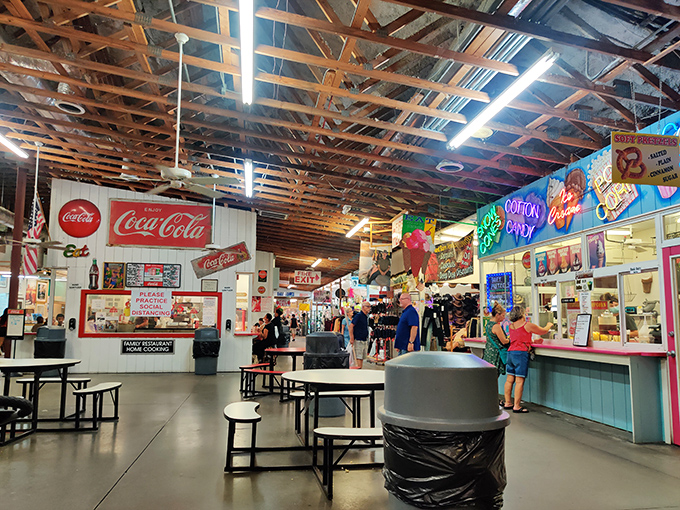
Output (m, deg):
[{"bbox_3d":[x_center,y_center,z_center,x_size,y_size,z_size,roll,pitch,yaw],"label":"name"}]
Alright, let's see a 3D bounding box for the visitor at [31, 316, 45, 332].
[{"bbox_3d":[-7.559,2.227,13.319,0.500,1.310,0.600,-2,-8,20],"label":"visitor"}]

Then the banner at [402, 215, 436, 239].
[{"bbox_3d":[1.469,-0.453,9.800,0.720,0.550,0.050,4,-8,-25],"label":"banner"}]

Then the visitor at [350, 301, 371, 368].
[{"bbox_3d":[0.465,1.928,12.083,0.400,1.710,0.520,-4,-8,30],"label":"visitor"}]

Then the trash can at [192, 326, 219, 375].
[{"bbox_3d":[-3.285,2.363,13.133,0.620,1.050,0.620,2,-7,-13],"label":"trash can"}]

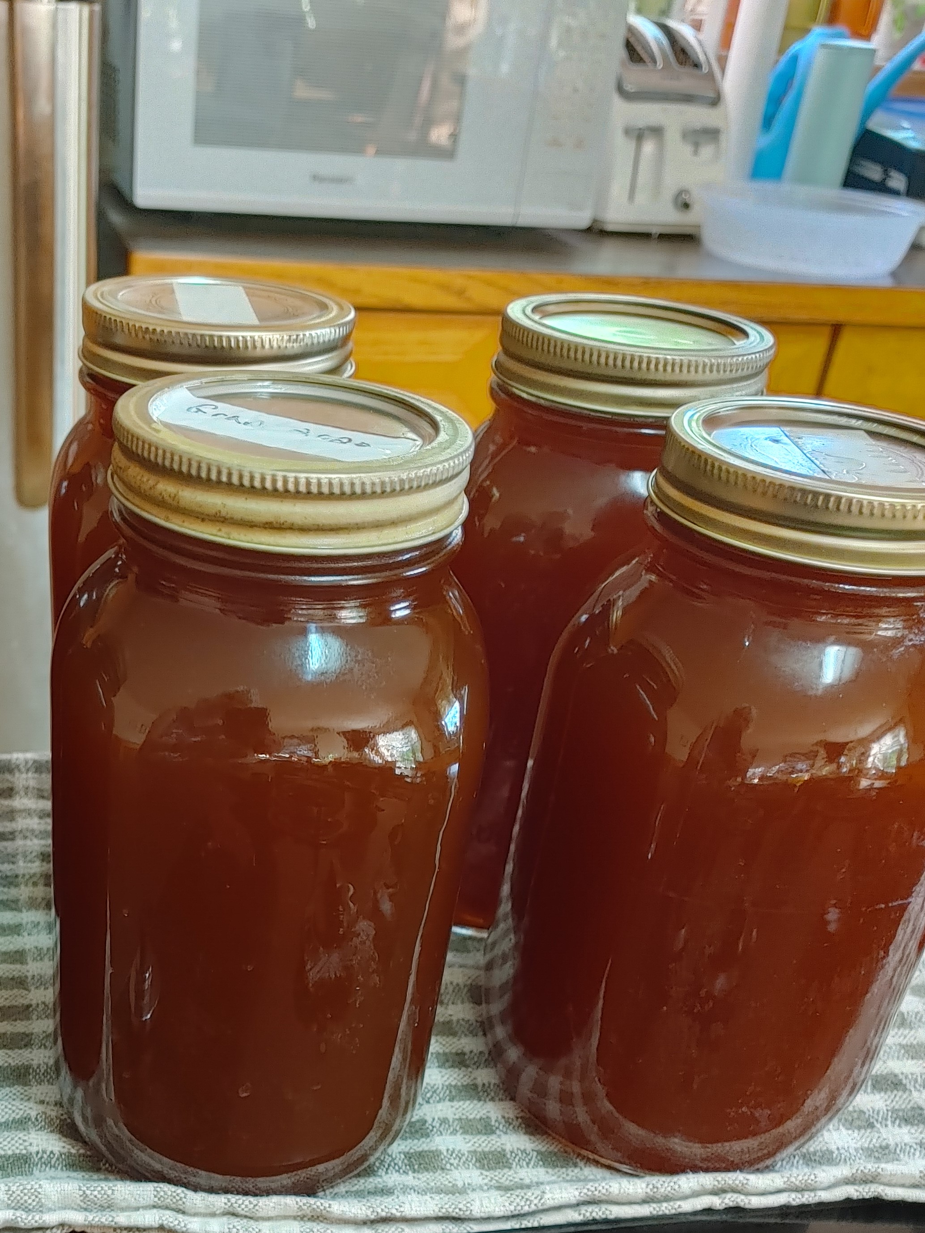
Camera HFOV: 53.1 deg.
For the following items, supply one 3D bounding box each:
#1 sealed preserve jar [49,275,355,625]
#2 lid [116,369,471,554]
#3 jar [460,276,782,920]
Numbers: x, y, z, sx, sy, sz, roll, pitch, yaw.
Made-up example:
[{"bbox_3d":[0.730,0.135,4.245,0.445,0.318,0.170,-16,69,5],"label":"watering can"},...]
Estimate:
[{"bbox_3d":[-0.086,-0.006,0.334,0.112,0.211,0.112,6,28,-3],"label":"sealed preserve jar"},{"bbox_3d":[-0.040,-0.041,0.221,0.085,0.018,0.085,6,28,-3],"label":"lid"},{"bbox_3d":[0.039,0.005,0.320,0.112,0.211,0.112,6,28,-3],"label":"jar"}]

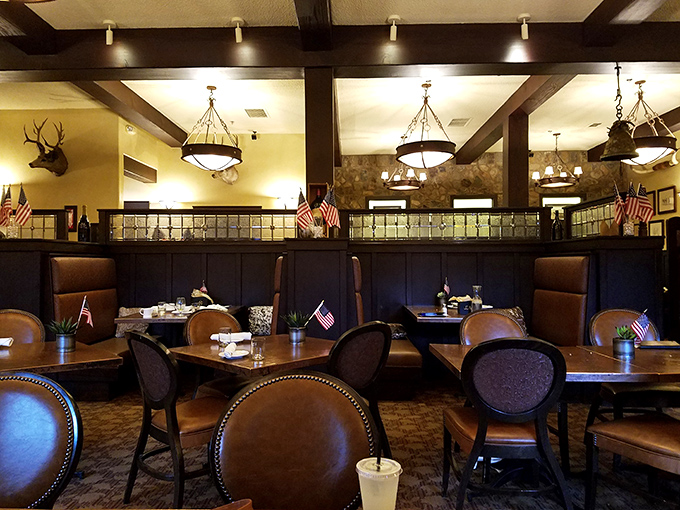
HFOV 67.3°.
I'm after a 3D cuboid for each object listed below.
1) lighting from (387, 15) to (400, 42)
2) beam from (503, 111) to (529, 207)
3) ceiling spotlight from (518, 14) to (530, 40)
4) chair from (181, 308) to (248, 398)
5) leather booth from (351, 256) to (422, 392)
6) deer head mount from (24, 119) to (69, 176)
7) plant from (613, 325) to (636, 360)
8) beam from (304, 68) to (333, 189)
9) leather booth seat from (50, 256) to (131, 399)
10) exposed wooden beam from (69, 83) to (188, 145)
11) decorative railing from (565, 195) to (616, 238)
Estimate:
[{"bbox_3d":[0.577,-2.413,5.434,0.137,0.284,0.140,0,-1,1],"label":"lighting"},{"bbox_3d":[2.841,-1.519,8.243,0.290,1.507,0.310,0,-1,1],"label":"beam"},{"bbox_3d":[1.868,-2.295,5.175,0.125,0.215,0.125,0,-1,1],"label":"ceiling spotlight"},{"bbox_3d":[-0.790,0.921,3.827,0.540,0.970,0.620,1,-2,-43],"label":"chair"},{"bbox_3d":[0.469,0.736,5.606,0.664,1.410,1.400,0,-1,1],"label":"leather booth"},{"bbox_3d":[-4.756,-1.742,8.275,0.580,0.944,0.520,1,-1,-37],"label":"deer head mount"},{"bbox_3d":[1.727,0.519,3.098,0.140,0.205,0.140,0,-1,1],"label":"plant"},{"bbox_3d":[-0.219,-1.084,5.681,0.290,1.896,0.300,0,-1,1],"label":"beam"},{"bbox_3d":[-2.476,0.744,5.673,0.689,1.416,1.400,0,-1,1],"label":"leather booth seat"},{"bbox_3d":[-3.180,-2.261,7.975,0.285,0.260,3.900,0,-1,1],"label":"exposed wooden beam"},{"bbox_3d":[2.738,-0.378,5.529,0.080,0.385,1.300,0,-1,1],"label":"decorative railing"}]

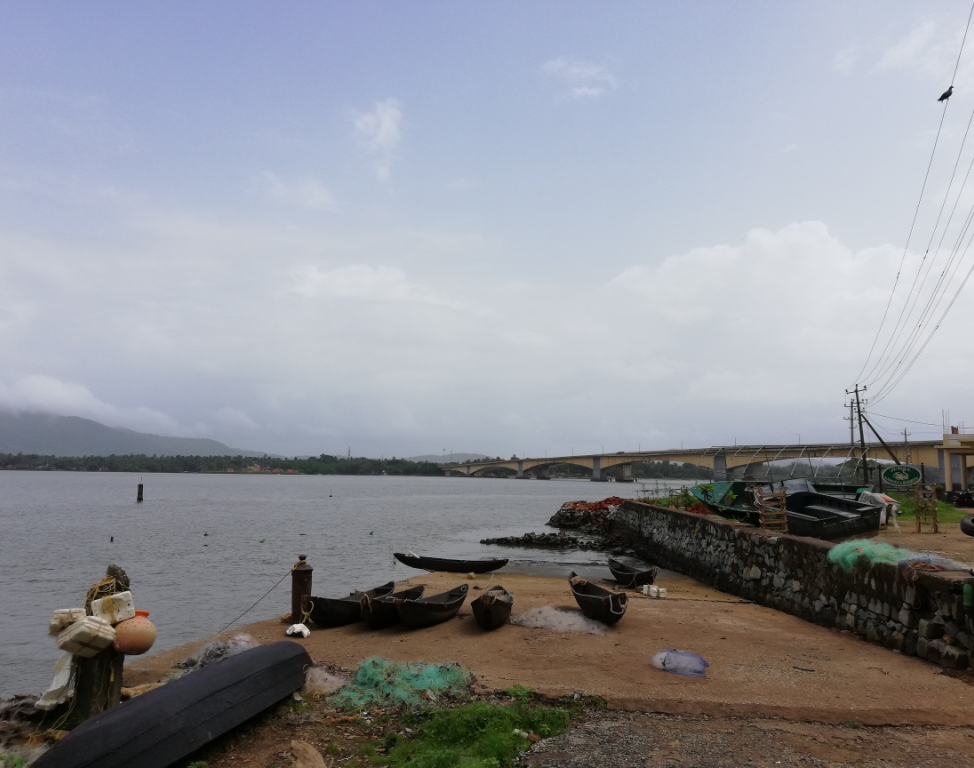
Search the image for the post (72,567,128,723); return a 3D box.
[{"bbox_3d":[-3.755,2.518,7.750,0.500,1.470,0.480,3,-7,-26],"label":"post"}]

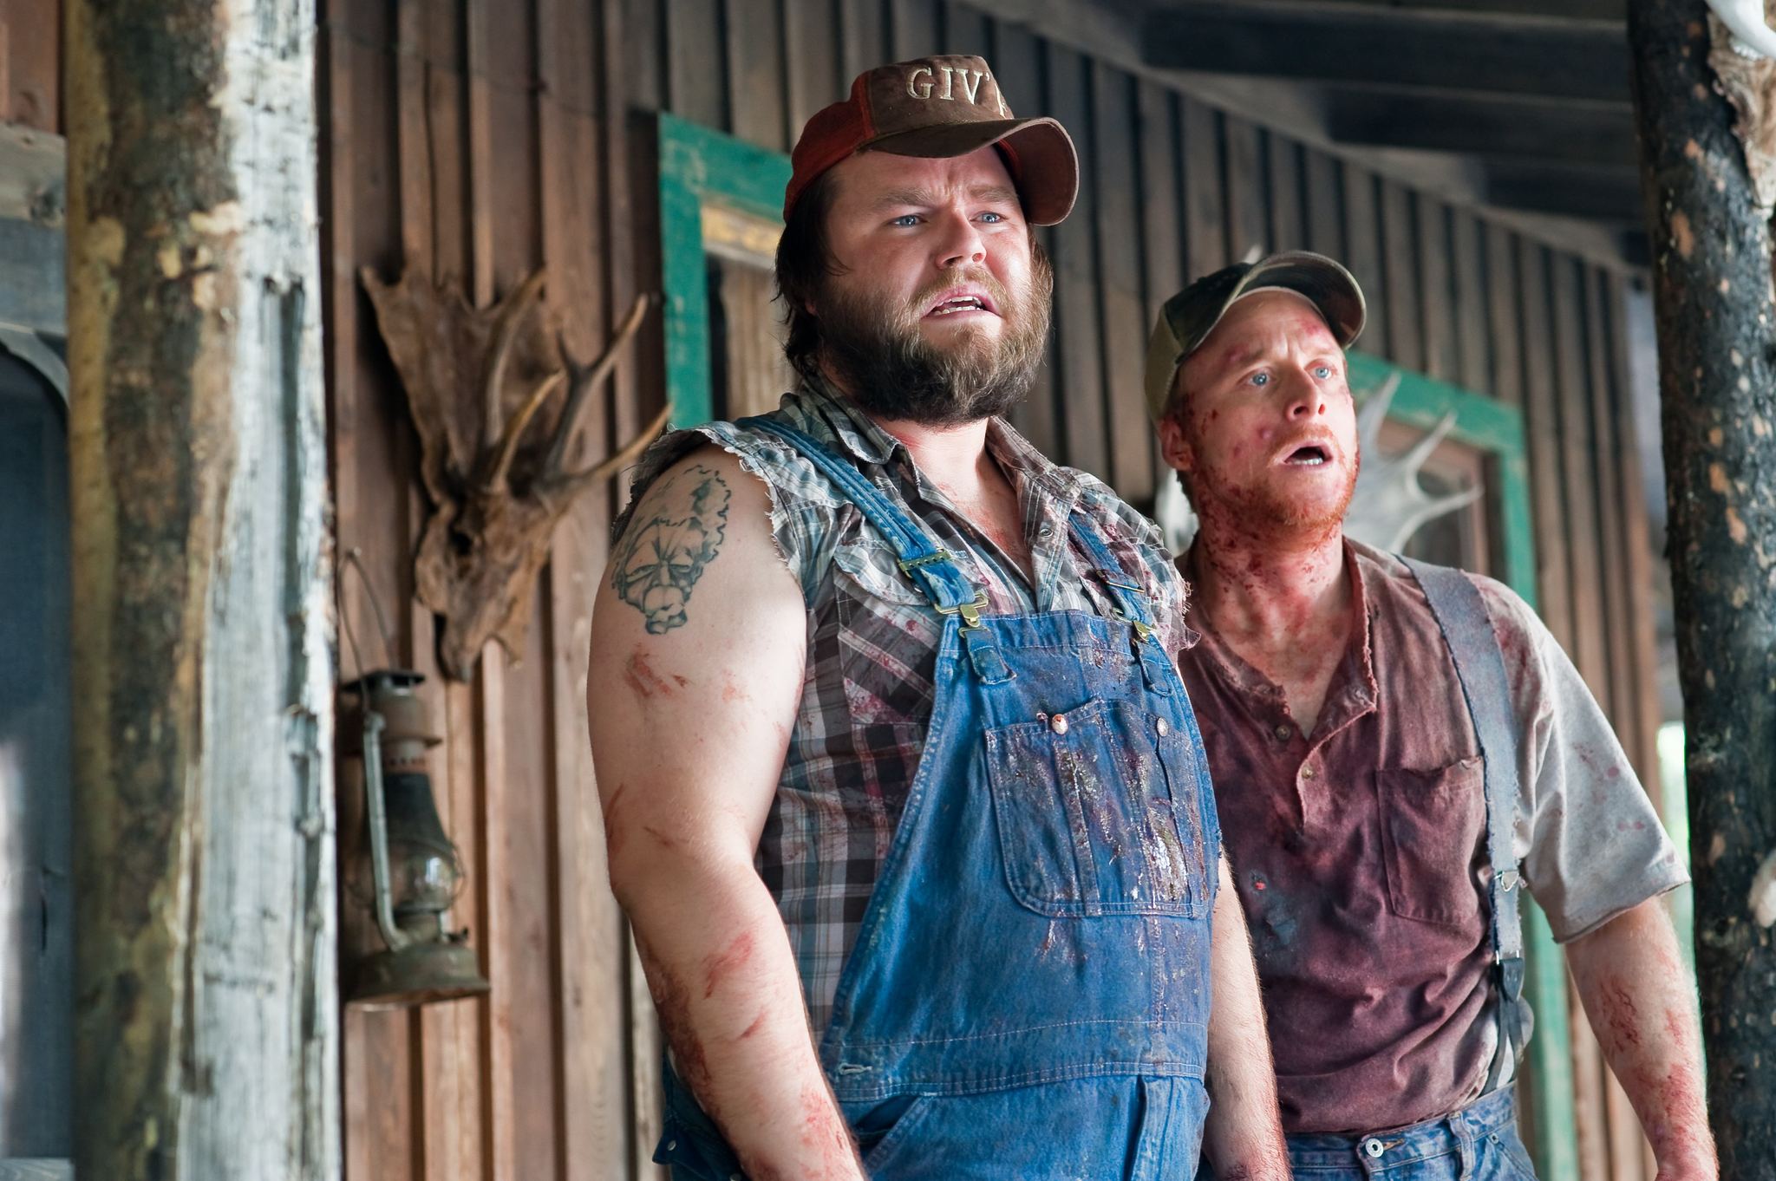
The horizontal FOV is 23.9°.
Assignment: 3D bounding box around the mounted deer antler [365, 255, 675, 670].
[{"bbox_3d":[-0.386,-0.116,4.373,0.220,0.410,0.360,-11,-14,35],"label":"mounted deer antler"}]

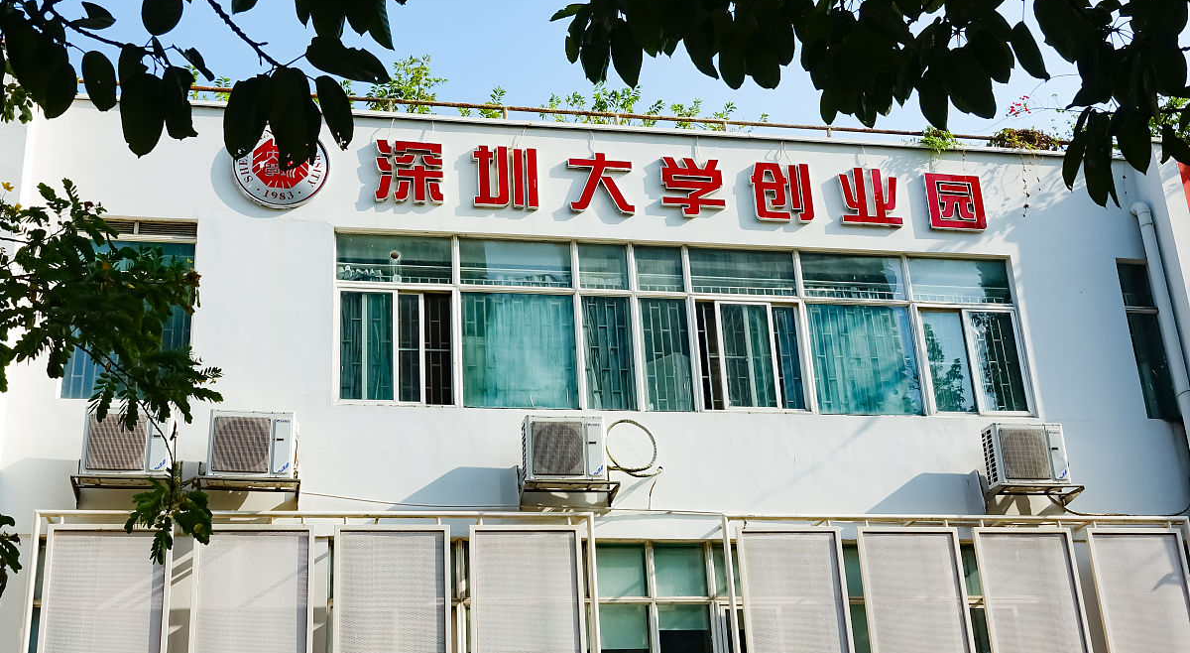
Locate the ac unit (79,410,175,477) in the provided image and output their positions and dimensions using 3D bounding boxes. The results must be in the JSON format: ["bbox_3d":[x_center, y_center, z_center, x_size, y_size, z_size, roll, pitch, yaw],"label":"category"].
[{"bbox_3d":[-5.170,1.335,14.694,0.925,0.780,0.390,2,-22,-12],"label":"ac unit"}]

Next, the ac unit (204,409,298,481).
[{"bbox_3d":[-3.872,1.387,14.966,0.925,0.780,0.390,2,-22,-12],"label":"ac unit"}]

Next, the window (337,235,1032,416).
[{"bbox_3d":[1.321,0.016,17.118,9.245,2.347,0.130,2,-22,-12],"label":"window"}]

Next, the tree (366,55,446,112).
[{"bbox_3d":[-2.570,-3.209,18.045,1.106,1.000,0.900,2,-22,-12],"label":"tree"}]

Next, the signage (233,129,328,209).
[{"bbox_3d":[-3.928,-1.985,16.581,1.161,1.161,0.110,2,-22,-12],"label":"signage"}]

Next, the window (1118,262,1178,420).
[{"bbox_3d":[7.705,0.194,18.489,0.547,2.409,0.130,2,-22,-12],"label":"window"}]

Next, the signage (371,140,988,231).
[{"bbox_3d":[1.316,-1.854,17.713,8.401,0.858,0.110,2,-22,-12],"label":"signage"}]

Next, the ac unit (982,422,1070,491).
[{"bbox_3d":[5.532,1.685,16.971,0.925,0.780,0.390,2,-22,-12],"label":"ac unit"}]

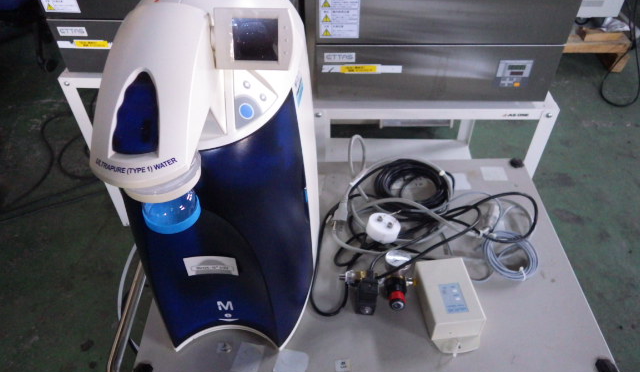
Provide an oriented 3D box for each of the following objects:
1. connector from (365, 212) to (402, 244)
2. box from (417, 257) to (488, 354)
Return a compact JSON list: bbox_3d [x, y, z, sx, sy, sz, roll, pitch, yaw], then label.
[{"bbox_3d":[0.121,0.080,0.882,0.062,0.028,0.062,4,38,-4],"label":"connector"},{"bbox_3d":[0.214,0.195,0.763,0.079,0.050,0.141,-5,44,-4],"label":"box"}]

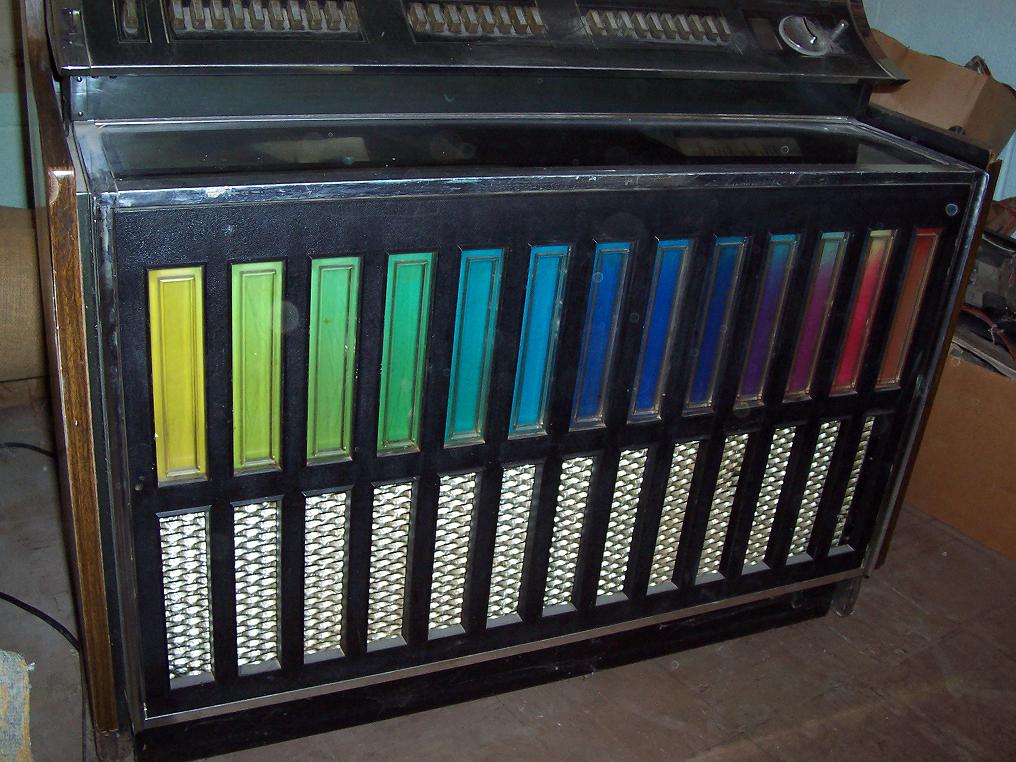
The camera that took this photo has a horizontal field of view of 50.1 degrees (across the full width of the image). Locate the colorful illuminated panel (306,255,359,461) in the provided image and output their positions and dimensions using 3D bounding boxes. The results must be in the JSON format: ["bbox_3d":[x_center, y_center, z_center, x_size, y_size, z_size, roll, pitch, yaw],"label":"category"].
[{"bbox_3d":[-0.163,-0.017,1.008,0.044,0.206,0.018,-6,27,-24],"label":"colorful illuminated panel"}]

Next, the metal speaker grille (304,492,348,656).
[{"bbox_3d":[-0.188,0.202,1.119,0.043,0.194,0.015,-6,27,-24],"label":"metal speaker grille"}]

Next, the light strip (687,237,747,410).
[{"bbox_3d":[0.227,-0.060,1.185,0.044,0.206,0.018,-6,27,-24],"label":"light strip"}]

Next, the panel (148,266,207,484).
[{"bbox_3d":[-0.288,-0.001,0.952,0.044,0.206,0.018,-6,27,-24],"label":"panel"}]

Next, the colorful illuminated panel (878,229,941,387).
[{"bbox_3d":[0.480,-0.085,1.302,0.044,0.206,0.018,-6,27,-24],"label":"colorful illuminated panel"}]

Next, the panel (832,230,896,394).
[{"bbox_3d":[0.417,-0.078,1.273,0.044,0.206,0.018,-6,27,-24],"label":"panel"}]

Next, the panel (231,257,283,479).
[{"bbox_3d":[-0.226,-0.009,0.981,0.044,0.206,0.018,-6,27,-24],"label":"panel"}]

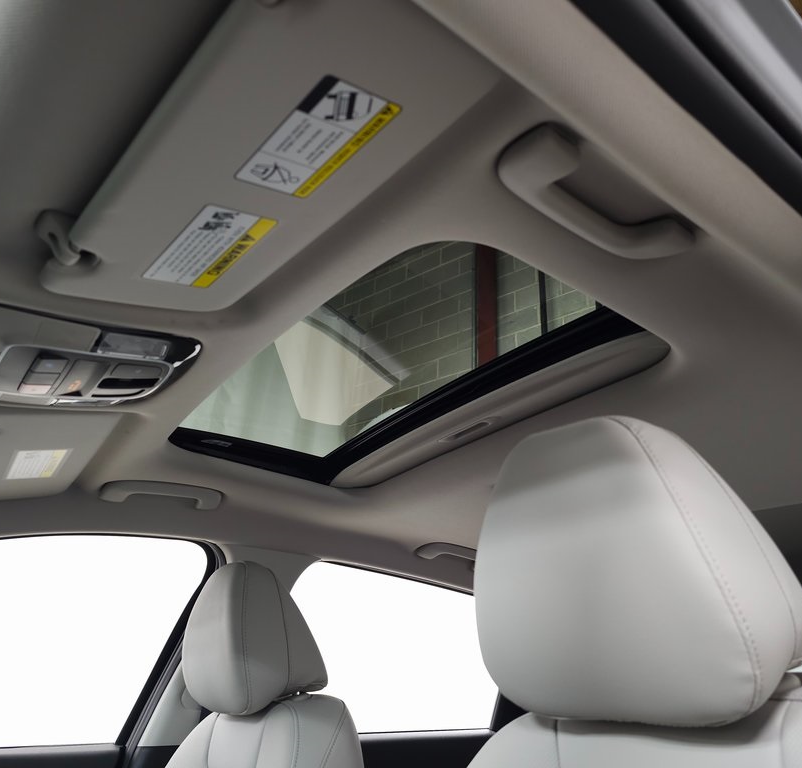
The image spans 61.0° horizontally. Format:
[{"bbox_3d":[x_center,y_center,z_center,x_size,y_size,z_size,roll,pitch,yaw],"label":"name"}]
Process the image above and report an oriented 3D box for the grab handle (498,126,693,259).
[{"bbox_3d":[0.162,-0.142,0.527,0.207,0.040,0.053,14,-29,-39],"label":"grab handle"}]

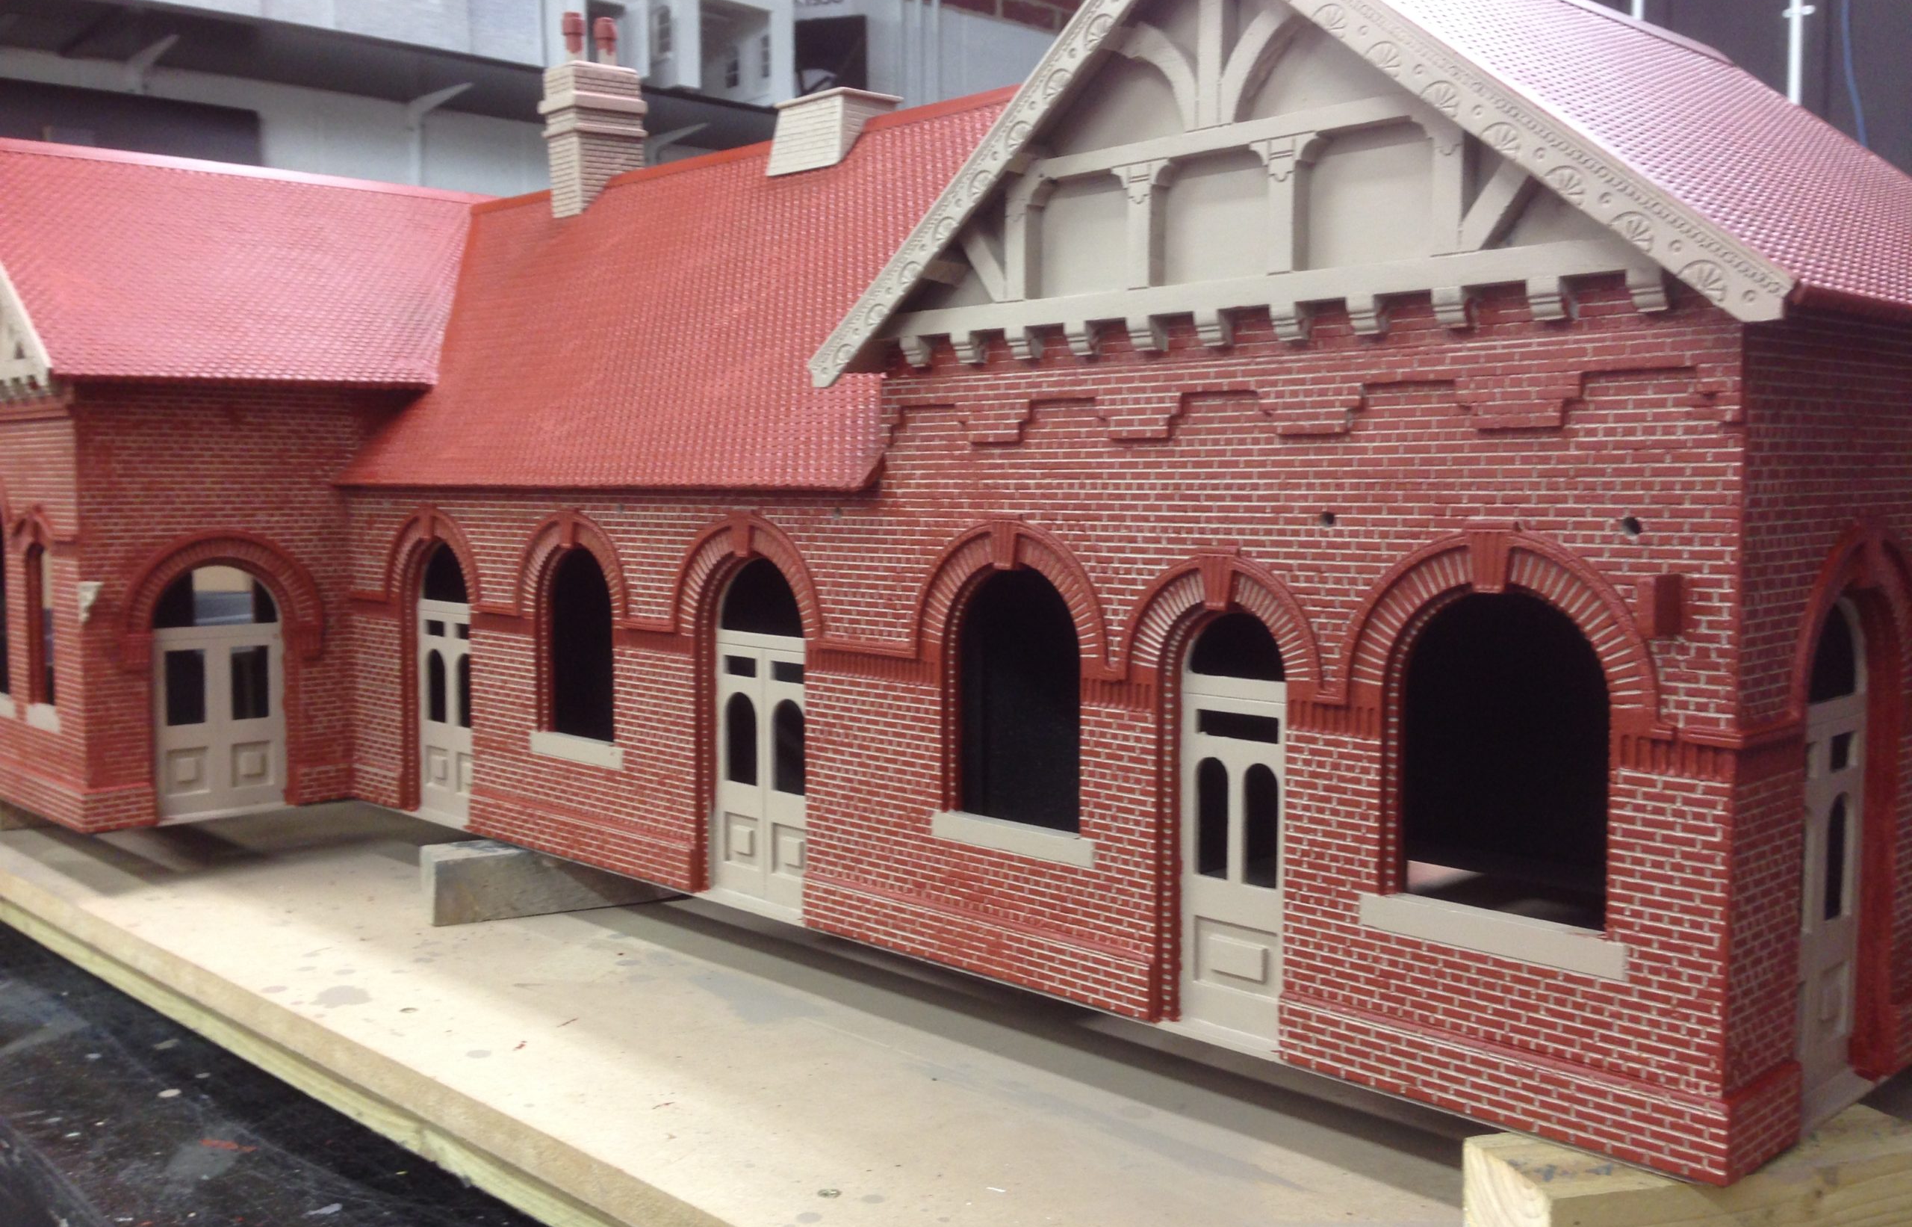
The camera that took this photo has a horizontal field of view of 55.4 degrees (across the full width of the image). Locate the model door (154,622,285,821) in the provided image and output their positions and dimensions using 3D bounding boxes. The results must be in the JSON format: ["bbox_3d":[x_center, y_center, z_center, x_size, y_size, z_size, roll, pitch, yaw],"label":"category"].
[{"bbox_3d":[-0.824,0.117,2.041,0.143,0.211,0.011,-4,6,-43],"label":"model door"}]

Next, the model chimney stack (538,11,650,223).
[{"bbox_3d":[-0.456,-0.624,2.307,0.107,0.256,0.085,-4,6,-43],"label":"model chimney stack"}]

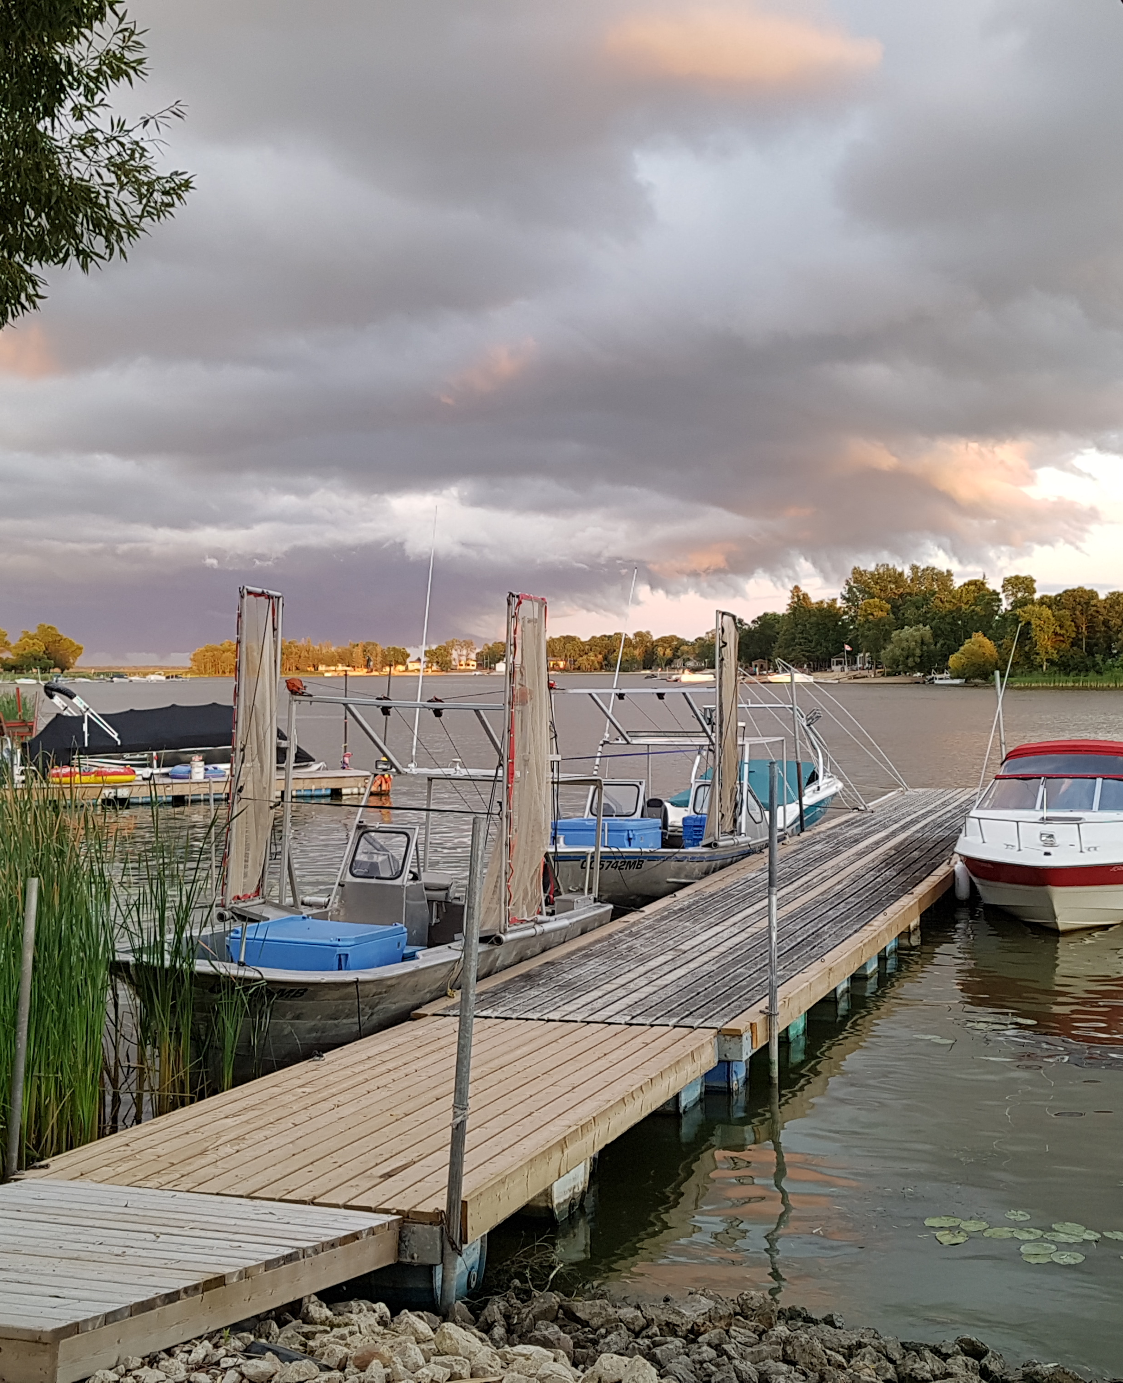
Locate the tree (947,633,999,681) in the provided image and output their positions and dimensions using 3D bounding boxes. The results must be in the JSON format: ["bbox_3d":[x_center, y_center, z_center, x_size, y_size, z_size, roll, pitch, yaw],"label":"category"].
[{"bbox_3d":[63.847,-5.255,214.944,8.050,7.603,7.600,0,1,0],"label":"tree"}]

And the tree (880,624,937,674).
[{"bbox_3d":[58.909,-6.721,234.924,9.040,8.800,8.500,0,1,0],"label":"tree"}]

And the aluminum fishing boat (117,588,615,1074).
[{"bbox_3d":[-1.535,0.887,10.454,2.150,3.300,5.300,0,1,23],"label":"aluminum fishing boat"}]

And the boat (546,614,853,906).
[{"bbox_3d":[0.970,0.801,15.955,2.150,3.300,6.000,0,1,24],"label":"boat"}]

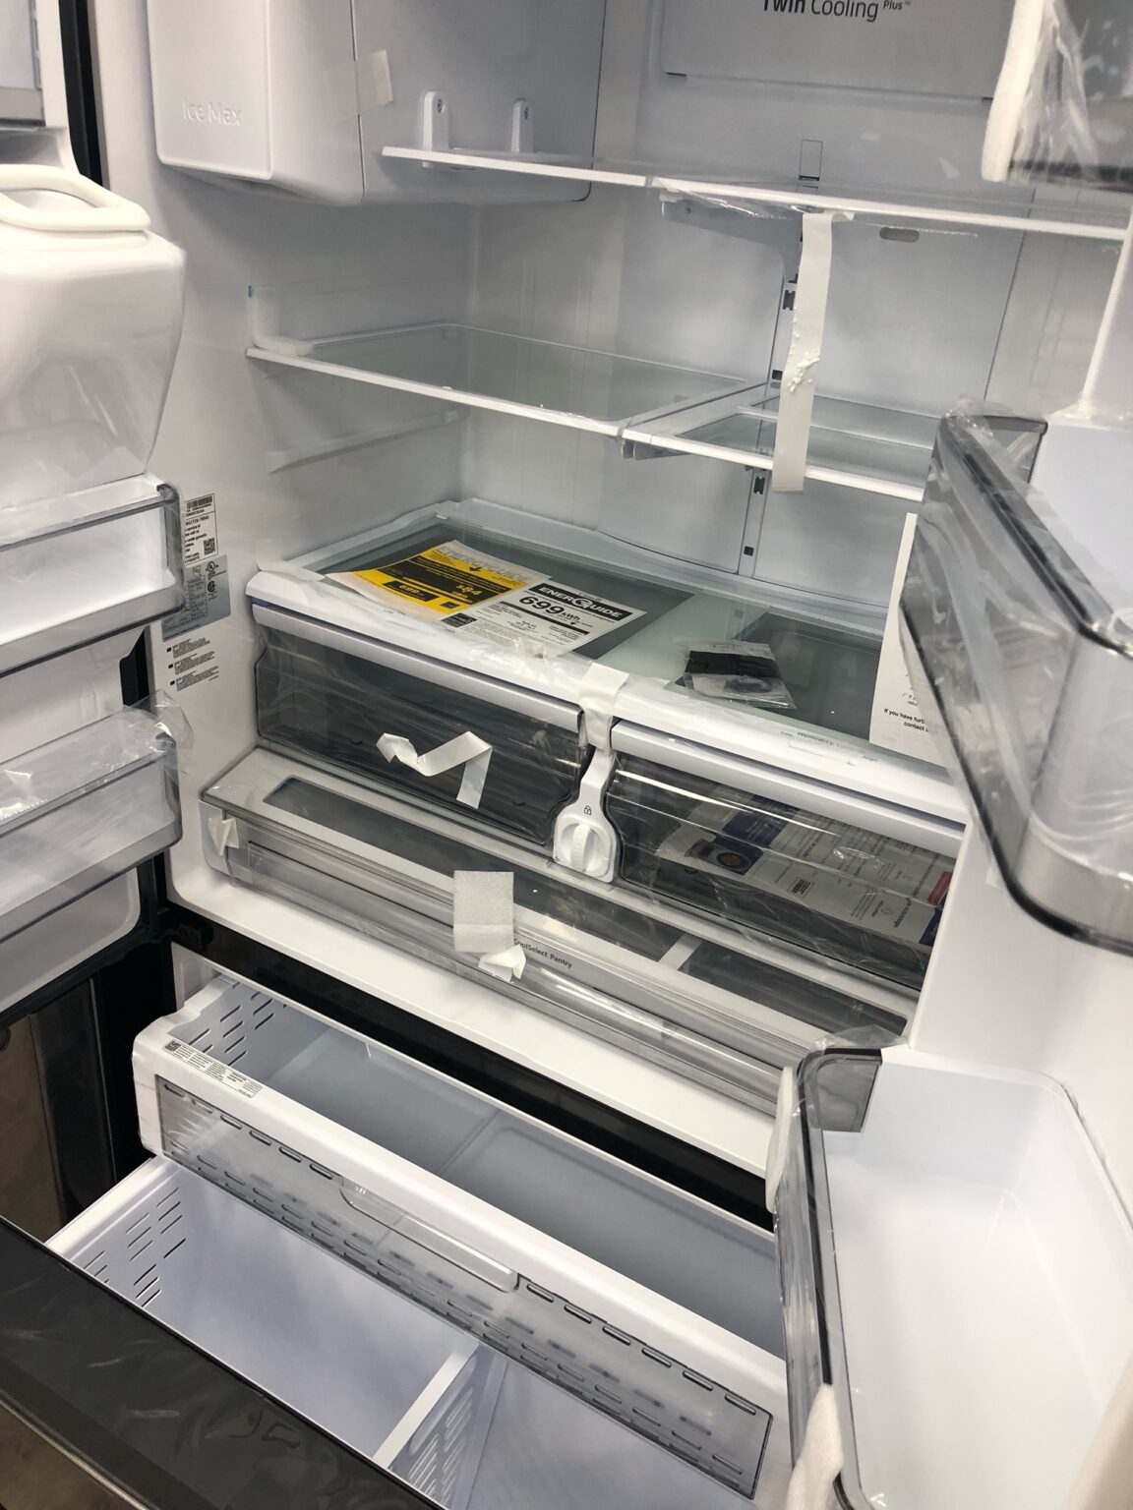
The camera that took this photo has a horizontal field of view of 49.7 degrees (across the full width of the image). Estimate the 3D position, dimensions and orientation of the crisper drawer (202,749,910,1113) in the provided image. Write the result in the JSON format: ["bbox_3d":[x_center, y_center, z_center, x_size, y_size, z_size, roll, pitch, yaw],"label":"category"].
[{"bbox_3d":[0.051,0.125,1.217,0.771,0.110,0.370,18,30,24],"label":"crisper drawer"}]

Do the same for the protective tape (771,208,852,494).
[{"bbox_3d":[0.168,-0.275,0.845,0.026,0.186,0.013,18,30,24],"label":"protective tape"}]

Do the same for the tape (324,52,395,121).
[{"bbox_3d":[-0.154,-0.500,0.911,0.004,0.038,0.074,18,30,24],"label":"tape"}]

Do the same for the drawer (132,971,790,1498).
[{"bbox_3d":[-0.042,0.376,1.192,0.692,0.153,0.333,18,30,24],"label":"drawer"}]

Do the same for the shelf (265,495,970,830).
[{"bbox_3d":[0.110,-0.117,1.176,0.784,0.037,0.355,18,30,24],"label":"shelf"}]

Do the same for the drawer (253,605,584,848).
[{"bbox_3d":[-0.074,-0.085,1.294,0.377,0.155,0.335,18,30,24],"label":"drawer"}]

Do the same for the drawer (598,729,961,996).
[{"bbox_3d":[0.274,0.031,1.128,0.372,0.155,0.335,18,30,24],"label":"drawer"}]

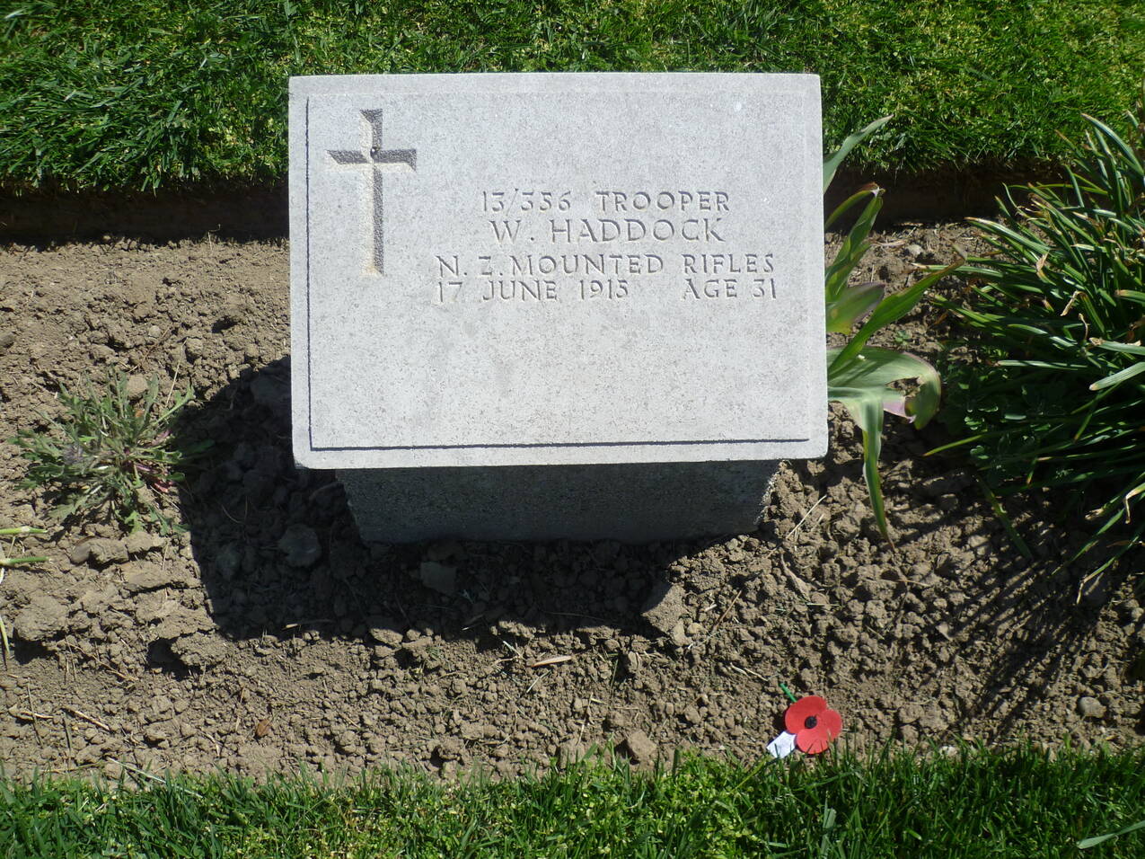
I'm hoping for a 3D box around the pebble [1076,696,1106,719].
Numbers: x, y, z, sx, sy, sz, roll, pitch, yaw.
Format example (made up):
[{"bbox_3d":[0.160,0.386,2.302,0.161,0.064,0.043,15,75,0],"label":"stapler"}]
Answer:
[{"bbox_3d":[0.599,0.322,1.071,0.031,0.018,0.023,-1,54,-2],"label":"pebble"}]

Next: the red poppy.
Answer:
[{"bbox_3d":[0.272,0.333,1.046,0.066,0.022,0.062,-1,54,-2],"label":"red poppy"}]

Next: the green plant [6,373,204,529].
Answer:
[{"bbox_3d":[-0.608,0.029,1.215,0.240,0.075,0.225,-1,54,-2],"label":"green plant"}]

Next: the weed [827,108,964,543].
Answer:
[{"bbox_3d":[0.366,-0.130,1.177,0.220,0.360,0.370,-1,54,-2],"label":"weed"}]

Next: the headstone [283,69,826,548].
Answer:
[{"bbox_3d":[-0.013,-0.099,1.024,0.508,0.555,0.405,-1,54,-2],"label":"headstone"}]

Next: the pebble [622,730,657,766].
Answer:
[{"bbox_3d":[0.075,0.354,1.029,0.036,0.026,0.034,-1,54,-2],"label":"pebble"}]

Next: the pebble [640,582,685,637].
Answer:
[{"bbox_3d":[0.110,0.217,1.119,0.055,0.040,0.054,-1,54,-2],"label":"pebble"}]

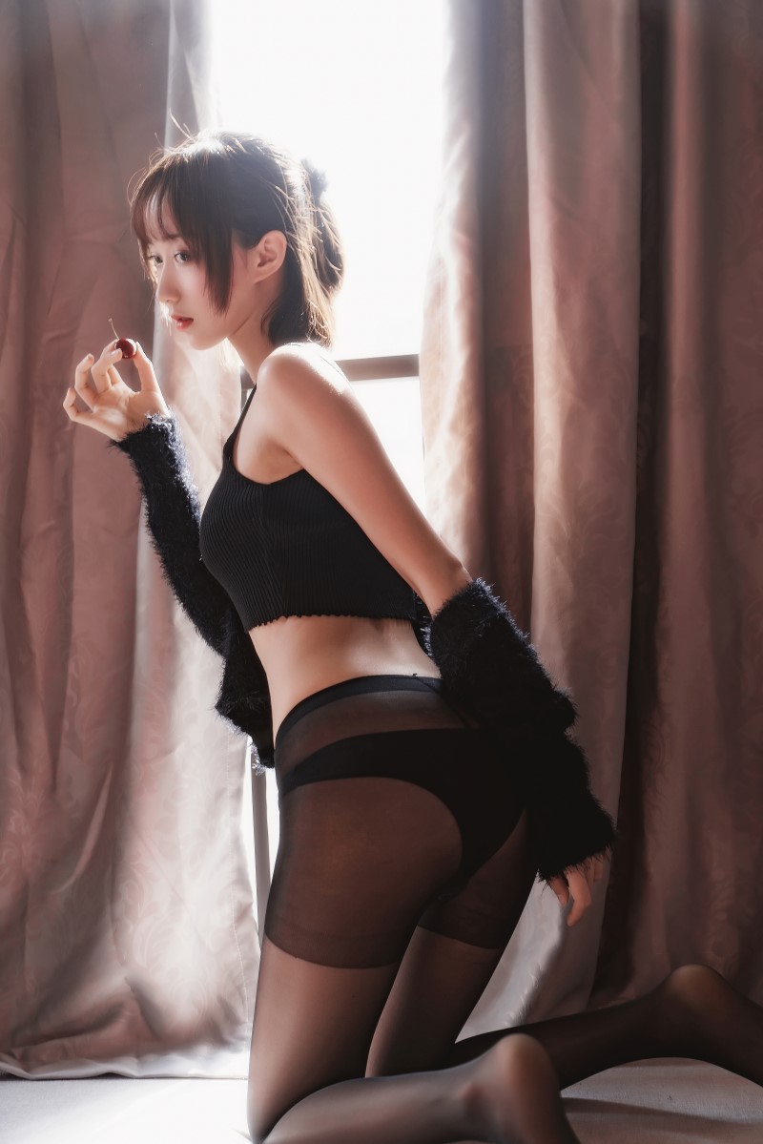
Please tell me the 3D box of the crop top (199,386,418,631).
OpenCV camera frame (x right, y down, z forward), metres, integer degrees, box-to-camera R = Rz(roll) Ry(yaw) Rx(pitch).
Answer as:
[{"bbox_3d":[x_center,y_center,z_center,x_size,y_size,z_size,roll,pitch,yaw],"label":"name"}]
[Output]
[{"bbox_3d":[-0.096,-0.086,1.870,0.220,0.310,0.280,-11,-2,26],"label":"crop top"}]

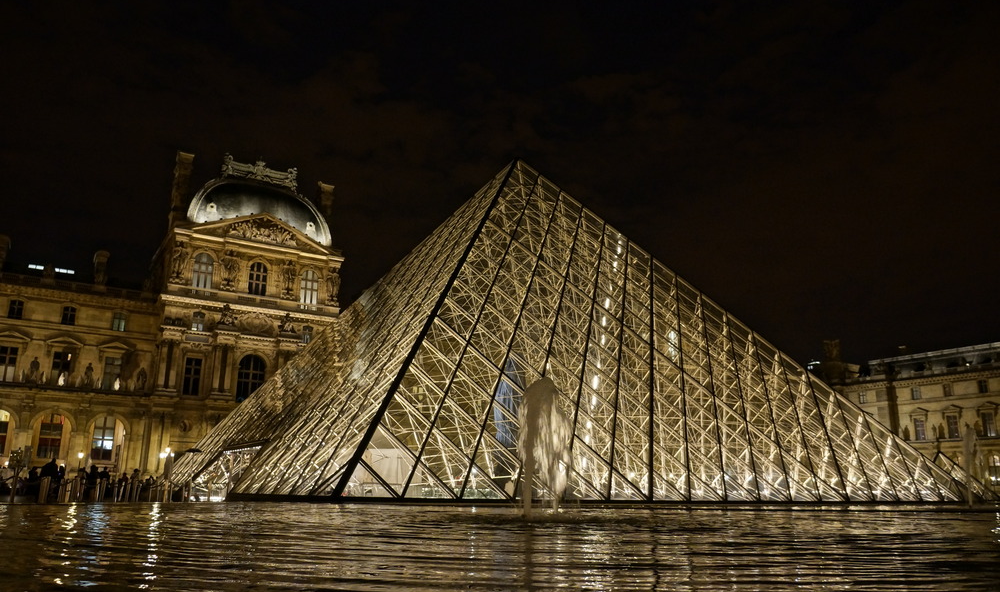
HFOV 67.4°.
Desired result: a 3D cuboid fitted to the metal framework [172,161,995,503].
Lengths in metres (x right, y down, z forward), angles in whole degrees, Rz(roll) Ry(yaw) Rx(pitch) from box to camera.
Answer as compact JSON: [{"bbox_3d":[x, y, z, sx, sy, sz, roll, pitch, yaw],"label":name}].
[{"bbox_3d":[0.964,1.347,46.721,35.100,21.600,35.100,10,-17,-31],"label":"metal framework"}]

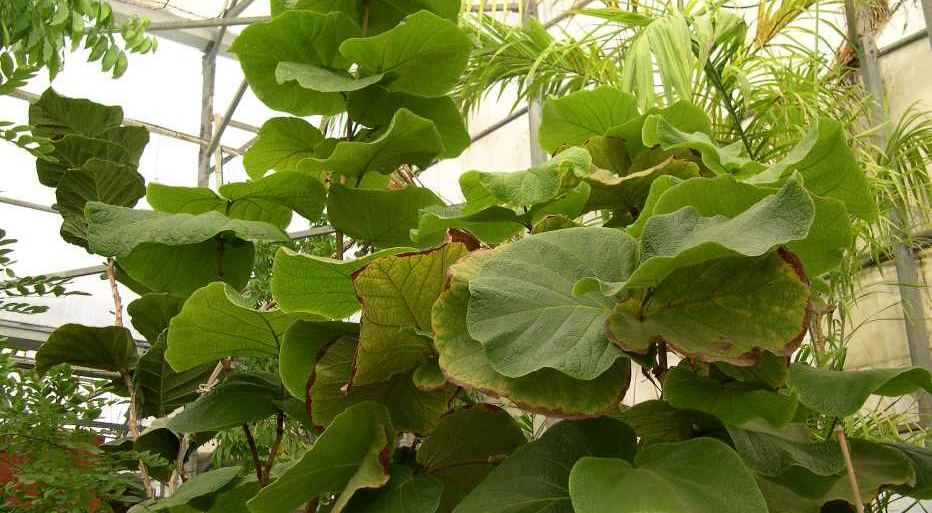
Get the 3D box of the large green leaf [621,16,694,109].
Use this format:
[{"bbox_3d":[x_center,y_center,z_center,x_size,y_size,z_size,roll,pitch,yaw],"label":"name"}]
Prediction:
[{"bbox_3d":[0.674,-0.683,3.600,0.260,0.340,0.200,-6,-20,12],"label":"large green leaf"}]

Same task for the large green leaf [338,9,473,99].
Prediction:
[{"bbox_3d":[-0.163,-0.546,2.750,0.360,0.210,0.240,0,-20,-3],"label":"large green leaf"}]

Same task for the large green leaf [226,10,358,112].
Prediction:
[{"bbox_3d":[-0.467,-0.531,2.800,0.355,0.250,0.200,2,-20,-10],"label":"large green leaf"}]

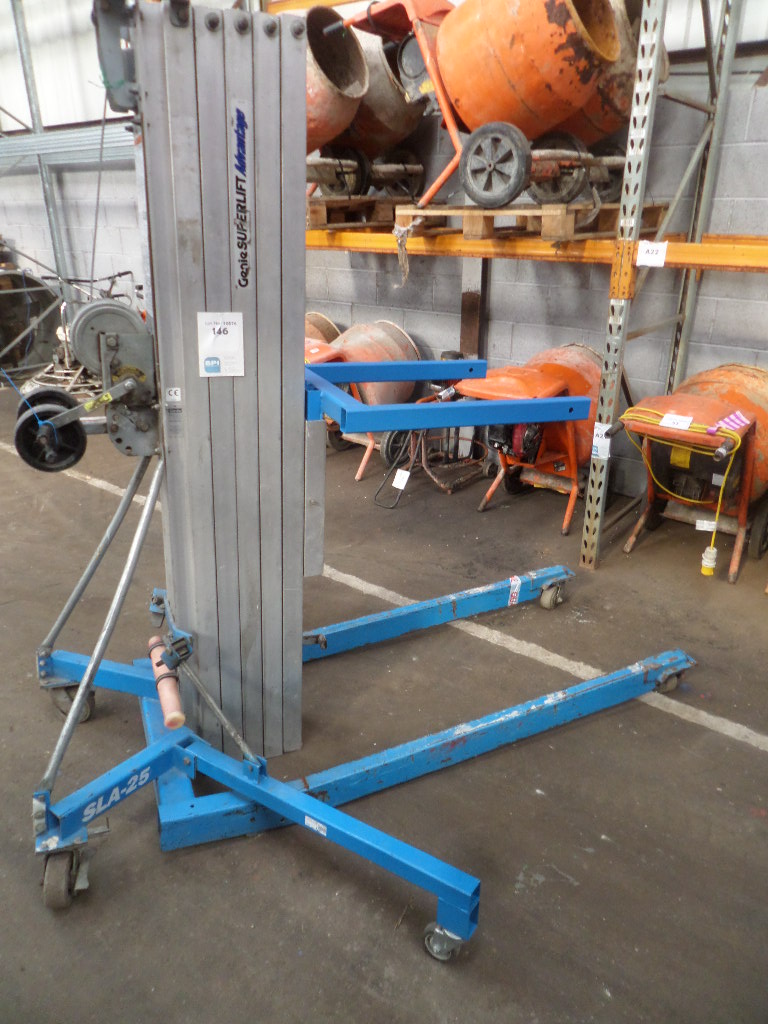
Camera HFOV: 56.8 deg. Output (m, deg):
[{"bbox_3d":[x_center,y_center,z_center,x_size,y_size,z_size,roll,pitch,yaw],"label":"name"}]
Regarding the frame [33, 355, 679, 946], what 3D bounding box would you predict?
[{"bbox_3d":[0.035,0.177,2.080,2.130,1.150,1.550,-11,26,-23],"label":"frame"}]

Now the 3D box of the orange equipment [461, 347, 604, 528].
[{"bbox_3d":[0.853,-0.407,3.750,0.620,0.870,0.950,17,29,35],"label":"orange equipment"}]

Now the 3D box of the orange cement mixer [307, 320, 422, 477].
[{"bbox_3d":[-0.190,-0.712,4.468,0.950,0.870,0.620,-21,31,-39],"label":"orange cement mixer"}]

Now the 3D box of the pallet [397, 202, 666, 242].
[{"bbox_3d":[0.727,-1.427,3.439,0.820,0.140,1.130,17,29,34],"label":"pallet"}]

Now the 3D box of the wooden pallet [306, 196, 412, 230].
[{"bbox_3d":[-0.516,-1.818,4.333,1.150,0.150,1.000,17,29,34],"label":"wooden pallet"}]

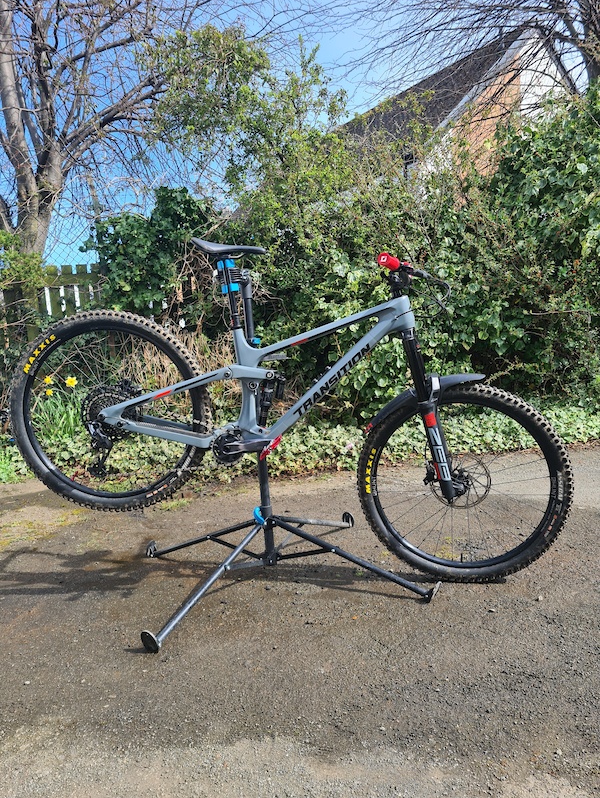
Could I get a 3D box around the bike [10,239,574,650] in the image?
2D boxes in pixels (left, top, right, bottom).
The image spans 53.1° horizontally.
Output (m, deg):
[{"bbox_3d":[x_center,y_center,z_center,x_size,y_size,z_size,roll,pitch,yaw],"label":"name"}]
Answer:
[{"bbox_3d":[-0.028,0.021,2.162,2.030,1.075,0.790,11,7,2],"label":"bike"}]

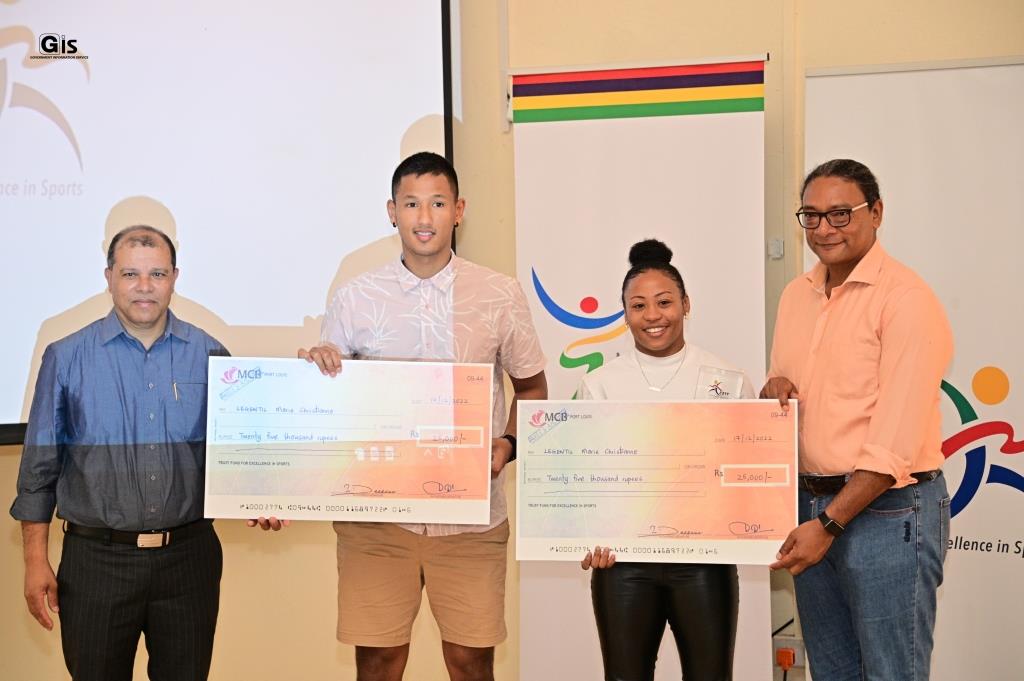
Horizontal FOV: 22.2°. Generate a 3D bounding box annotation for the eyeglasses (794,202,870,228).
[{"bbox_3d":[0.738,-0.287,5.939,0.140,0.044,0.140,-2,11,31],"label":"eyeglasses"}]

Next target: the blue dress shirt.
[{"bbox_3d":[-0.912,0.194,6.270,0.570,0.550,0.320,-1,1,-16],"label":"blue dress shirt"}]

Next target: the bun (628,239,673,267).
[{"bbox_3d":[0.340,-0.216,6.420,0.107,0.072,0.100,0,1,0],"label":"bun"}]

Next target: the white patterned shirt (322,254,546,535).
[{"bbox_3d":[-0.188,0.131,6.330,0.540,0.680,0.300,0,1,-2],"label":"white patterned shirt"}]

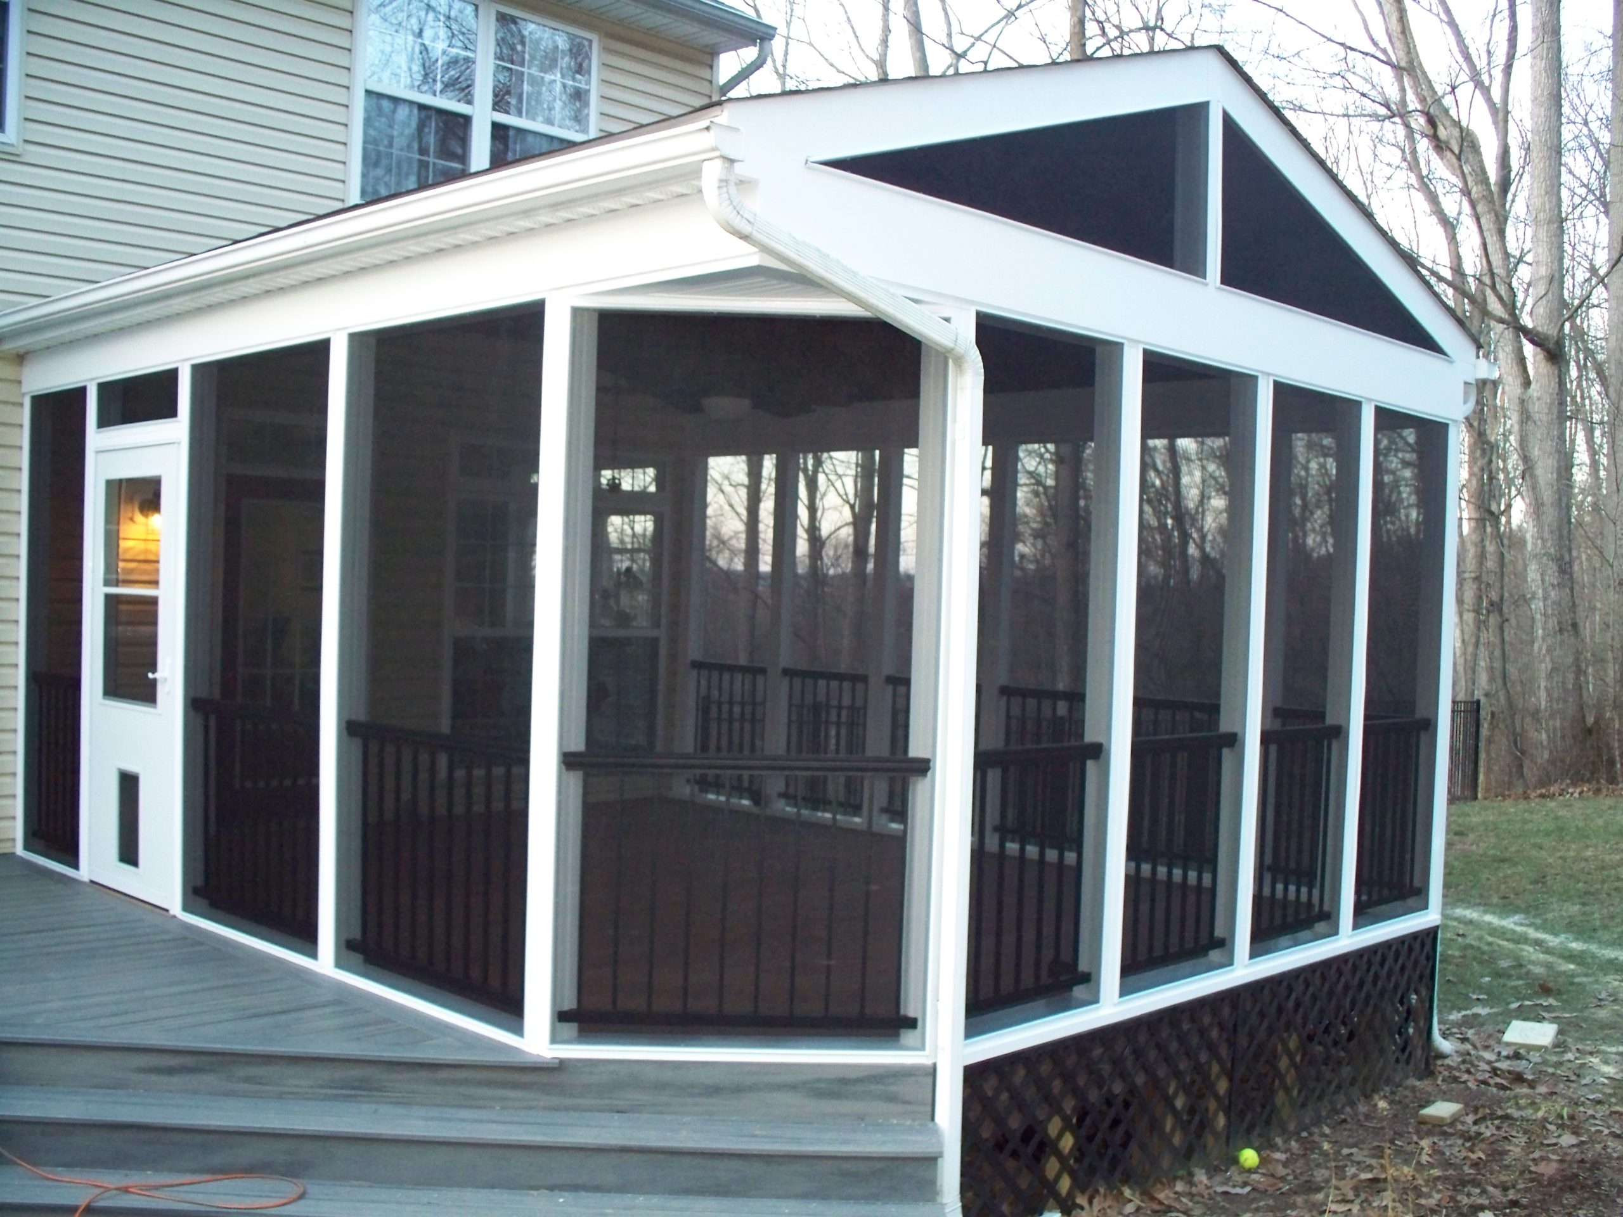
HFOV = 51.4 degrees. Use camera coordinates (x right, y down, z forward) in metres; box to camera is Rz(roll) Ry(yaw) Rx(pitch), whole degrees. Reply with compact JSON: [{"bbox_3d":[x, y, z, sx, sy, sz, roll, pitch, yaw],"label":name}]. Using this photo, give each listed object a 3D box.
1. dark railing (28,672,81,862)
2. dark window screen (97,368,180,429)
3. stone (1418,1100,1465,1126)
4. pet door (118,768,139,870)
[{"bbox_3d":[-3.652,0.753,8.273,0.730,0.860,0.085,2,1,45],"label":"dark railing"},{"bbox_3d":[-3.012,-0.930,7.525,0.870,0.225,0.030,2,1,45],"label":"dark window screen"},{"bbox_3d":[2.662,2.130,7.114,0.120,0.048,0.215,2,1,42],"label":"stone"},{"bbox_3d":[-3.047,0.944,7.535,0.240,0.430,0.040,2,1,45],"label":"pet door"}]

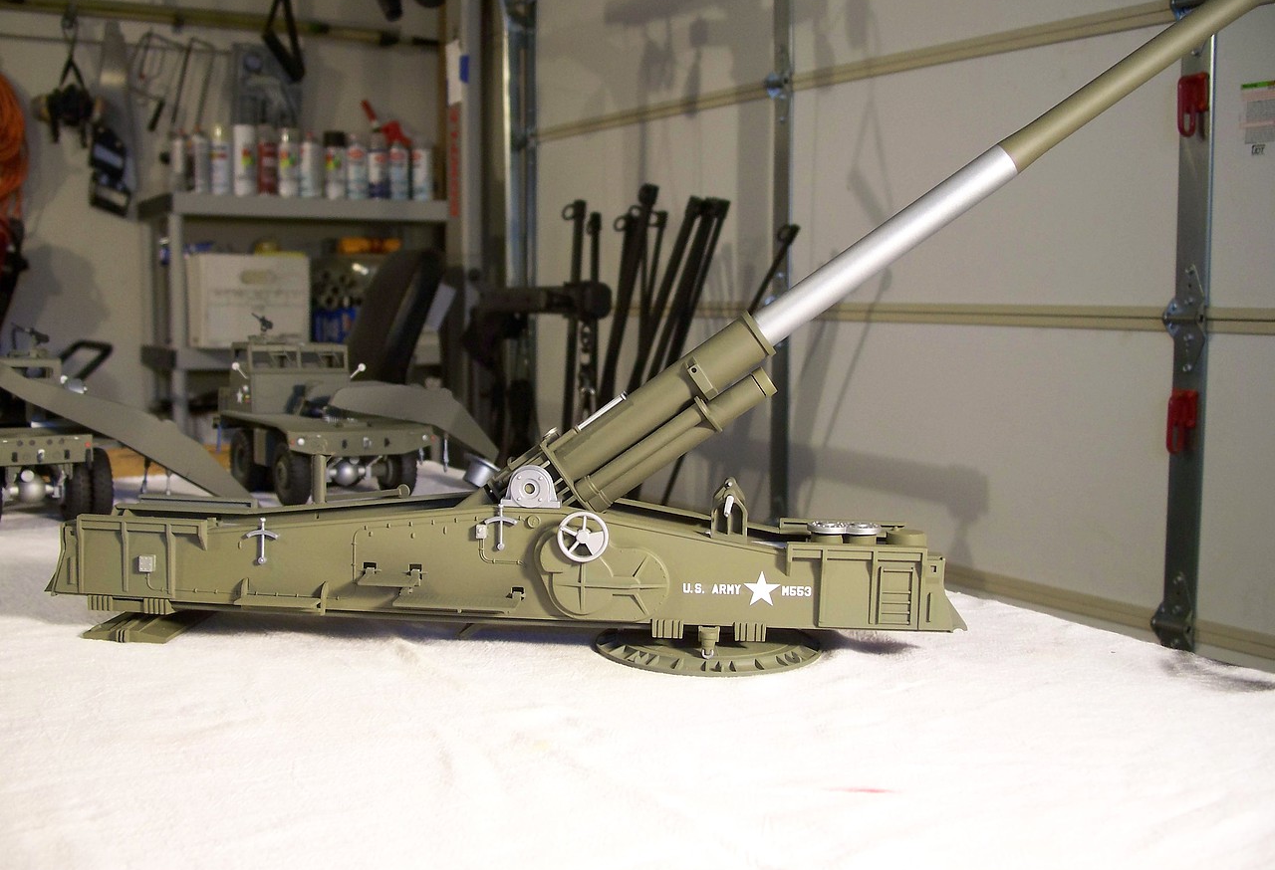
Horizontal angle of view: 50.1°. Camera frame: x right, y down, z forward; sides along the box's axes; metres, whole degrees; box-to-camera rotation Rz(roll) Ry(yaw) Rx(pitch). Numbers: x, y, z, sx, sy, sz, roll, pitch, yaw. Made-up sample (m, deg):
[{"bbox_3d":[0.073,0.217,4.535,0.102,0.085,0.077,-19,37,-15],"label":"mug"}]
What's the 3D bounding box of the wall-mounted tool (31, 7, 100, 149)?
[{"bbox_3d":[-1.664,-1.037,3.970,0.185,0.390,0.130,-4,7,-32],"label":"wall-mounted tool"}]

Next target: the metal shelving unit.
[{"bbox_3d":[-1.084,-0.065,4.484,0.914,1.385,0.480,-4,7,-31],"label":"metal shelving unit"}]

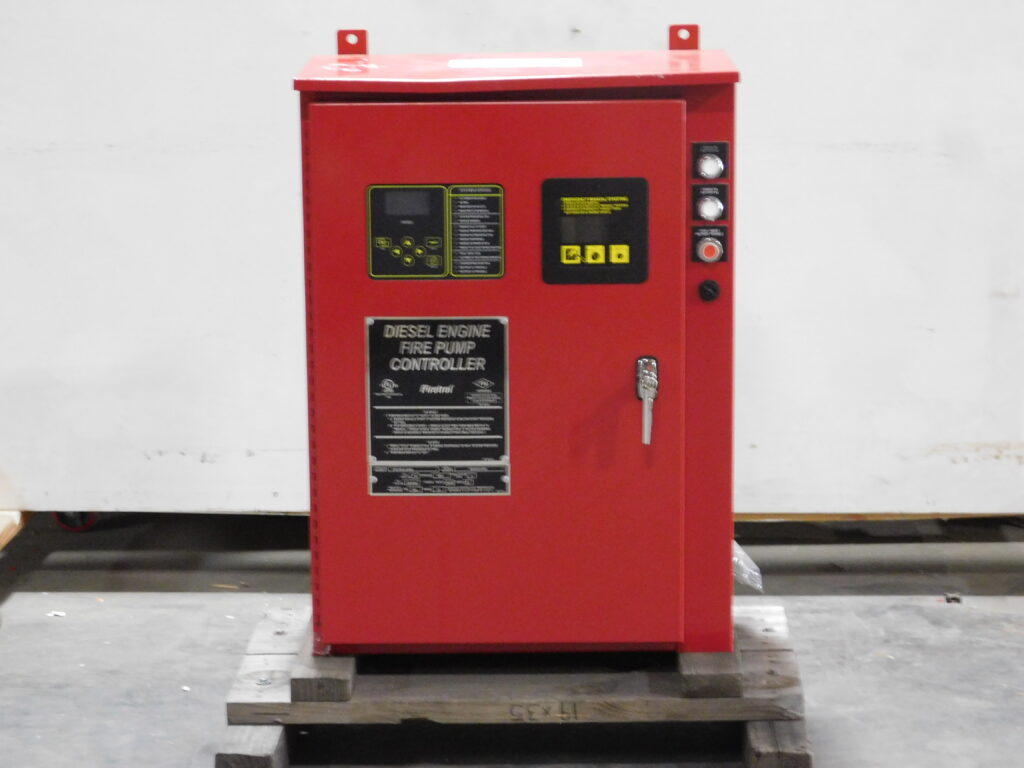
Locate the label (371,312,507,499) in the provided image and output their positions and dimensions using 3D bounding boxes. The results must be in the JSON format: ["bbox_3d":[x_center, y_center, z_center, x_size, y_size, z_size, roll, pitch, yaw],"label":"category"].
[{"bbox_3d":[-0.112,0.036,4.124,0.218,0.280,0.008,0,12,1],"label":"label"}]

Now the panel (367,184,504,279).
[{"bbox_3d":[-0.115,-0.228,4.065,0.209,0.144,0.012,0,12,1],"label":"panel"}]

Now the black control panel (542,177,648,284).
[{"bbox_3d":[0.126,-0.229,4.060,0.160,0.161,0.012,0,12,1],"label":"black control panel"}]

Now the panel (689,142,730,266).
[{"bbox_3d":[0.301,-0.271,4.067,0.057,0.185,0.032,0,12,1],"label":"panel"}]

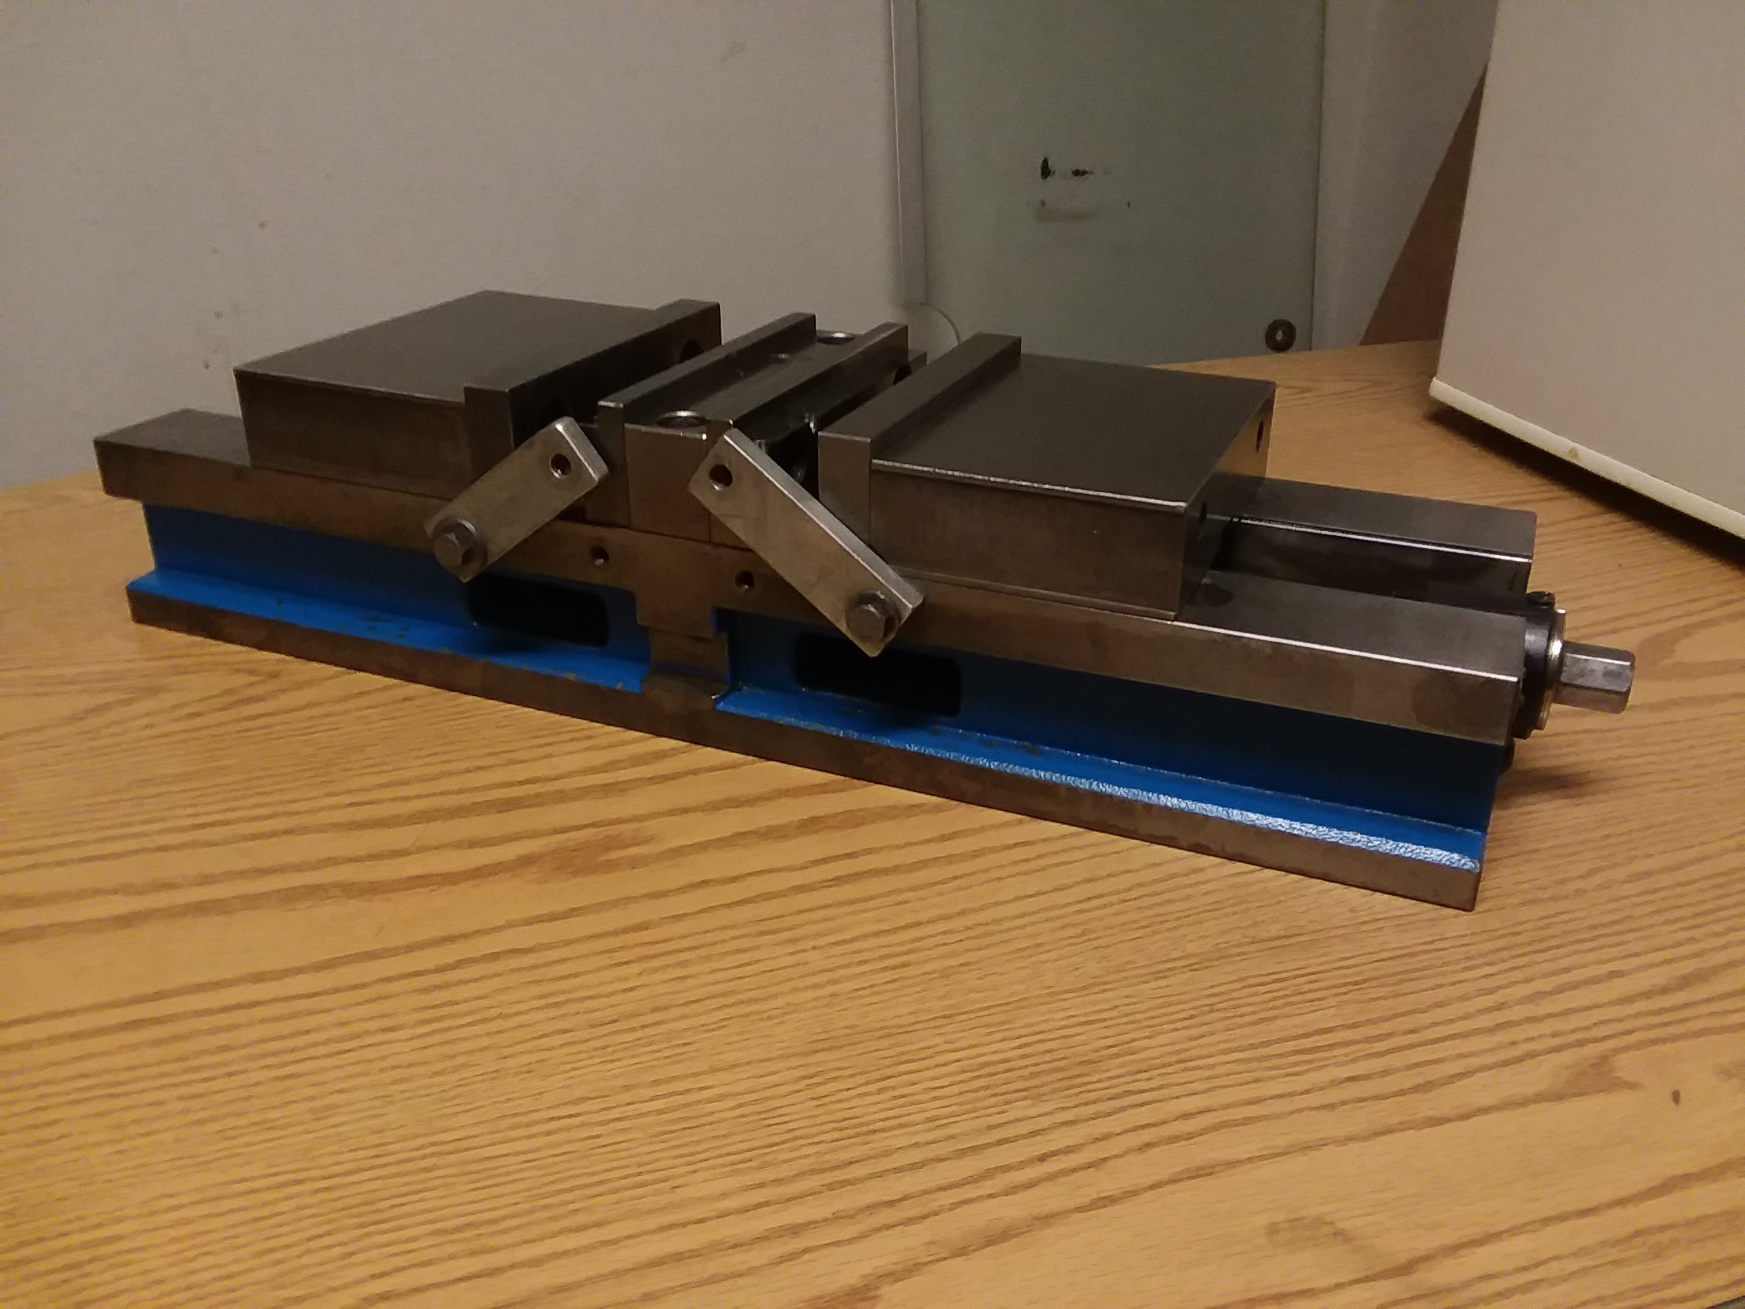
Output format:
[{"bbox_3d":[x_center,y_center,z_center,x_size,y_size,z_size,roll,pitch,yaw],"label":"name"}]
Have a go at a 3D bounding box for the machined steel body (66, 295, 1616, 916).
[{"bbox_3d":[-0.026,-0.048,0.557,0.572,0.121,0.169,11,27,21],"label":"machined steel body"}]

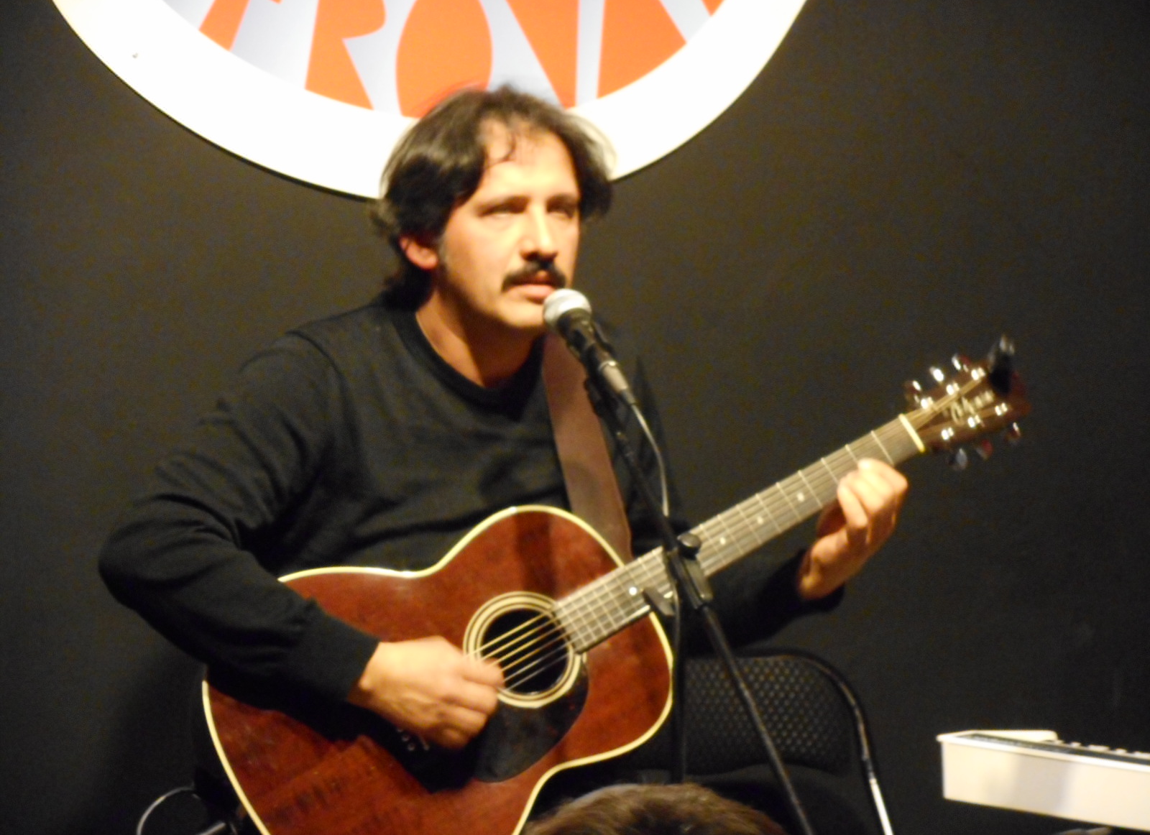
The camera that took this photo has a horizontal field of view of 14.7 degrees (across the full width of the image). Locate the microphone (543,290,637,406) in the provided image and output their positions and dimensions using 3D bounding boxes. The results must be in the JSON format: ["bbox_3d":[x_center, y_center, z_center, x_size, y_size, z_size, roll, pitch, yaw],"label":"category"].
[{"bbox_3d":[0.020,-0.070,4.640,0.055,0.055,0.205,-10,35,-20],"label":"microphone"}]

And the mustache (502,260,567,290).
[{"bbox_3d":[-0.041,-0.152,4.735,0.075,0.032,0.027,-1,3,-33],"label":"mustache"}]

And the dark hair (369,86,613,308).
[{"bbox_3d":[-0.091,-0.239,4.825,0.235,0.245,0.265,-1,3,-33],"label":"dark hair"}]

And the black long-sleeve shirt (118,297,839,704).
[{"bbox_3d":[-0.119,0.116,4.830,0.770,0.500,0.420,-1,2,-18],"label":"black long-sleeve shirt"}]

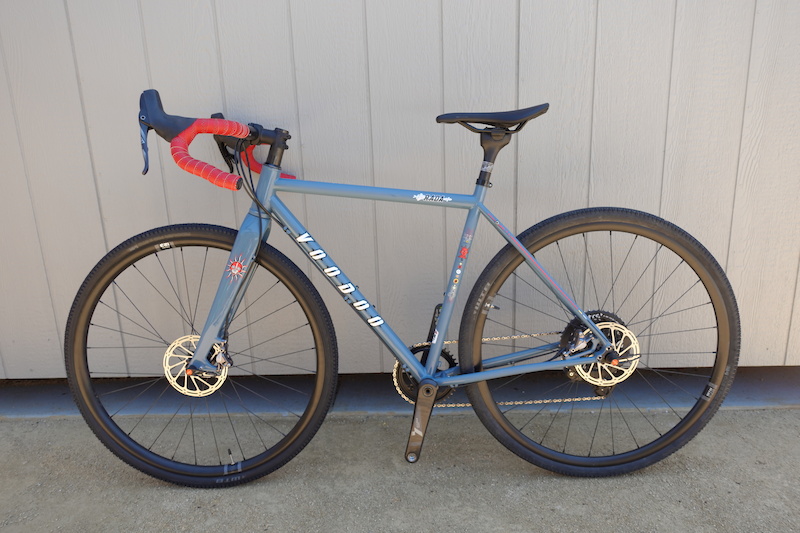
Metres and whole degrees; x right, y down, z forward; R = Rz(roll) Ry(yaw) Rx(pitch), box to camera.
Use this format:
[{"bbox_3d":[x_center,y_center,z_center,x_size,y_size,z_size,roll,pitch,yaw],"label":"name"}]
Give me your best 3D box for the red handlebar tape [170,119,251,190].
[{"bbox_3d":[-0.379,-0.234,1.129,0.150,0.152,0.219,-2,9,1],"label":"red handlebar tape"}]

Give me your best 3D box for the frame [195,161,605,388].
[{"bbox_3d":[-0.015,0.029,1.319,1.037,0.584,0.156,-2,9,1],"label":"frame"}]

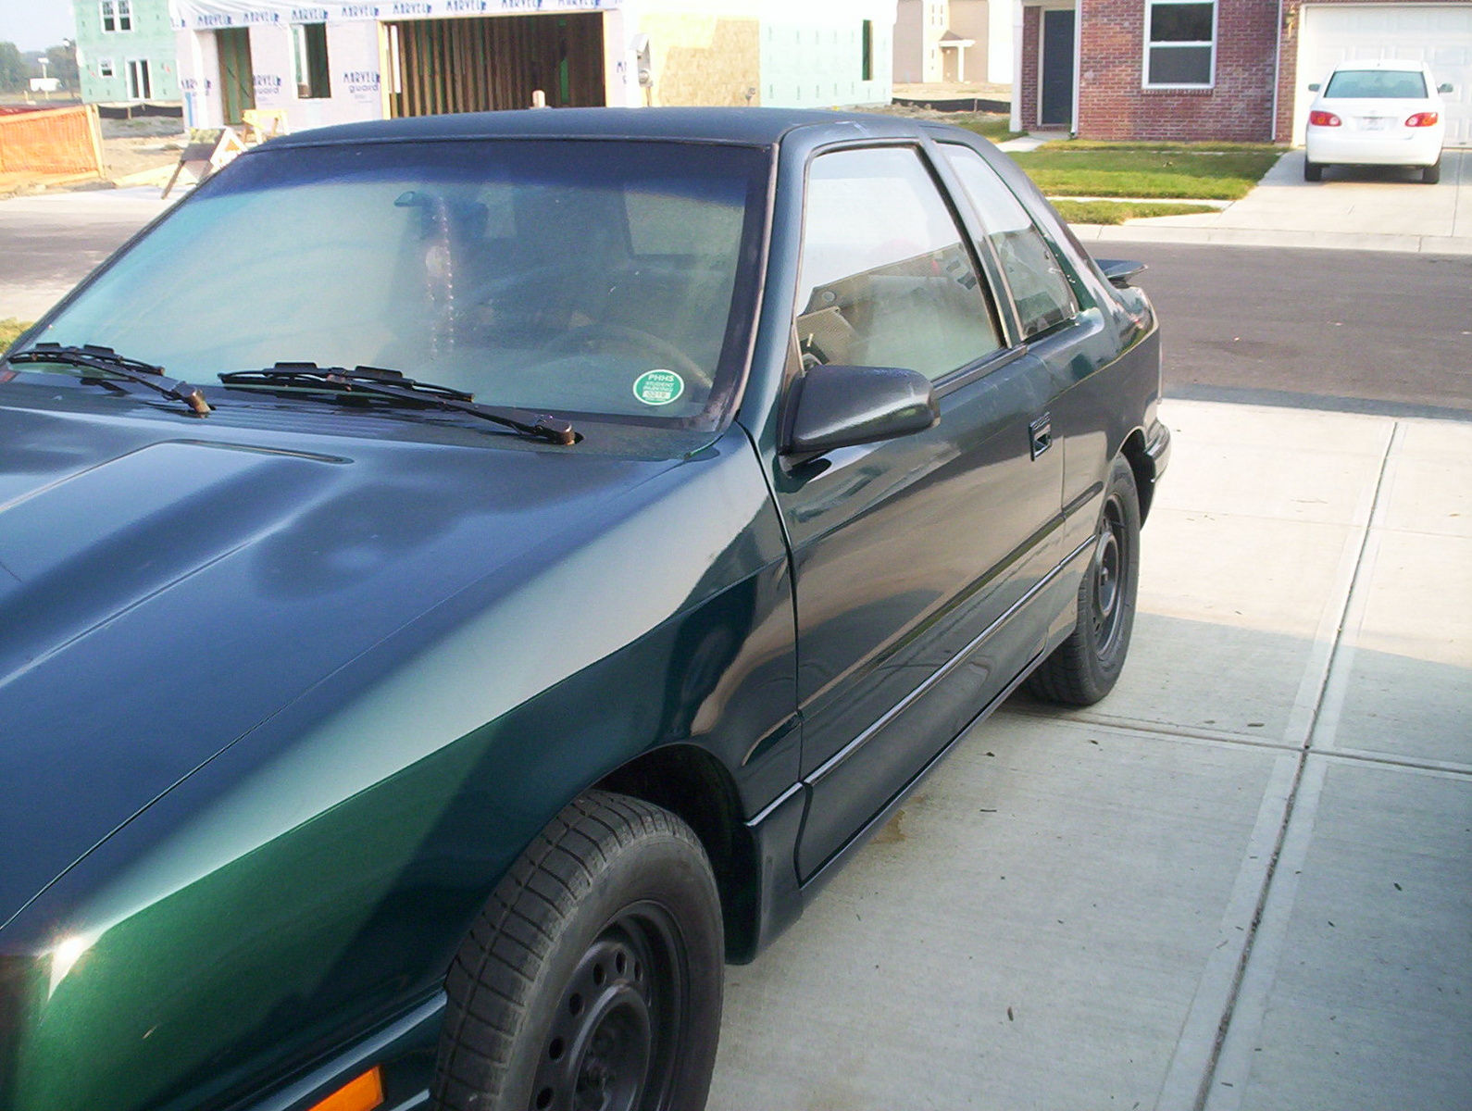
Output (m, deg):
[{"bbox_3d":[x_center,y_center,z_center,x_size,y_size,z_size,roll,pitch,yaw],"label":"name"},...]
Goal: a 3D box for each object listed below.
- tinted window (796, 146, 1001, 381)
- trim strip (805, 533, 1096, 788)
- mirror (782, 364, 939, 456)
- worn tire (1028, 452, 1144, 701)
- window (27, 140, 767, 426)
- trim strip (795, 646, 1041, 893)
[{"bbox_3d":[0.241,-0.463,2.670,0.040,0.410,0.880,-20,3,28],"label":"tinted window"},{"bbox_3d":[0.438,0.127,2.831,0.020,0.022,1.660,6,15,24],"label":"trim strip"},{"bbox_3d":[0.191,-0.203,2.217,0.190,0.130,0.160,6,15,24],"label":"mirror"},{"bbox_3d":[0.831,0.046,3.969,0.195,0.607,0.607,6,15,24],"label":"worn tire"},{"bbox_3d":[-0.540,-0.474,2.591,1.340,0.090,0.610,6,55,24],"label":"window"},{"bbox_3d":[0.359,0.316,2.739,0.020,0.028,1.310,6,15,24],"label":"trim strip"}]

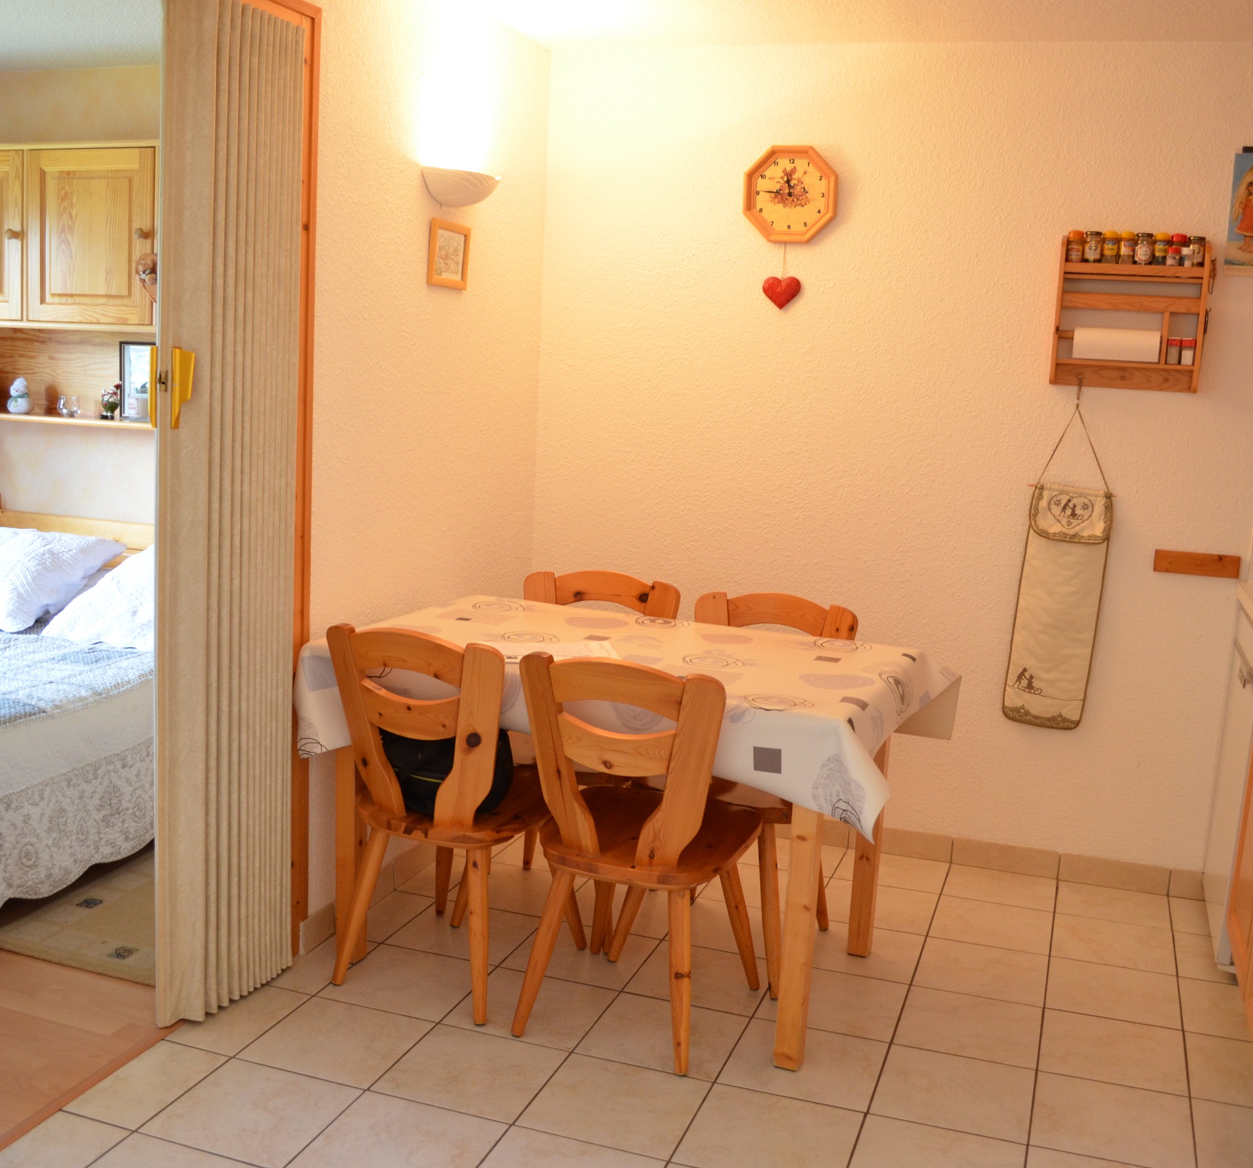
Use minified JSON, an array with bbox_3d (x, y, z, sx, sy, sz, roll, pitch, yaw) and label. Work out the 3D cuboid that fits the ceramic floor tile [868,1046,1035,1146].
[{"bbox_3d":[0.645,0.999,2.583,0.300,0.010,0.300,5,9,19],"label":"ceramic floor tile"}]

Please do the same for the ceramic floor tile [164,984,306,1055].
[{"bbox_3d":[-0.800,0.912,2.768,0.170,0.010,0.303,5,9,19],"label":"ceramic floor tile"}]

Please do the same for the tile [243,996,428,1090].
[{"bbox_3d":[-0.585,0.932,2.690,0.300,0.010,0.300,5,9,19],"label":"tile"}]

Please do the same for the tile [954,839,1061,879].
[{"bbox_3d":[1.089,0.795,3.794,0.299,0.079,0.010,5,9,19],"label":"tile"}]

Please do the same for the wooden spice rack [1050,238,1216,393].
[{"bbox_3d":[1.314,-0.699,3.445,0.380,0.395,0.100,5,9,19],"label":"wooden spice rack"}]

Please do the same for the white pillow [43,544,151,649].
[{"bbox_3d":[-1.425,0.046,4.168,0.640,0.180,0.580,5,34,19],"label":"white pillow"}]

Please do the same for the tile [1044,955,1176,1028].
[{"bbox_3d":[1.121,0.944,3.038,0.300,0.010,0.298,5,9,19],"label":"tile"}]

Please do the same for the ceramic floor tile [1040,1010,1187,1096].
[{"bbox_3d":[1.022,0.984,2.770,0.300,0.010,0.300,5,9,19],"label":"ceramic floor tile"}]

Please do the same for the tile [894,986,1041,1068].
[{"bbox_3d":[0.744,0.959,2.851,0.300,0.010,0.298,5,9,19],"label":"tile"}]

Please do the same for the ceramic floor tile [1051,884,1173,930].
[{"bbox_3d":[1.320,0.875,3.588,0.299,0.010,0.264,5,9,19],"label":"ceramic floor tile"}]

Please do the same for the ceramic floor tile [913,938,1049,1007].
[{"bbox_3d":[0.847,0.926,3.151,0.300,0.010,0.300,5,9,19],"label":"ceramic floor tile"}]

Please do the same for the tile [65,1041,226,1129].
[{"bbox_3d":[-0.896,0.943,2.490,0.165,0.010,0.298,5,9,19],"label":"tile"}]

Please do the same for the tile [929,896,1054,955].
[{"bbox_3d":[0.948,0.889,3.436,0.300,0.010,0.300,5,9,19],"label":"tile"}]

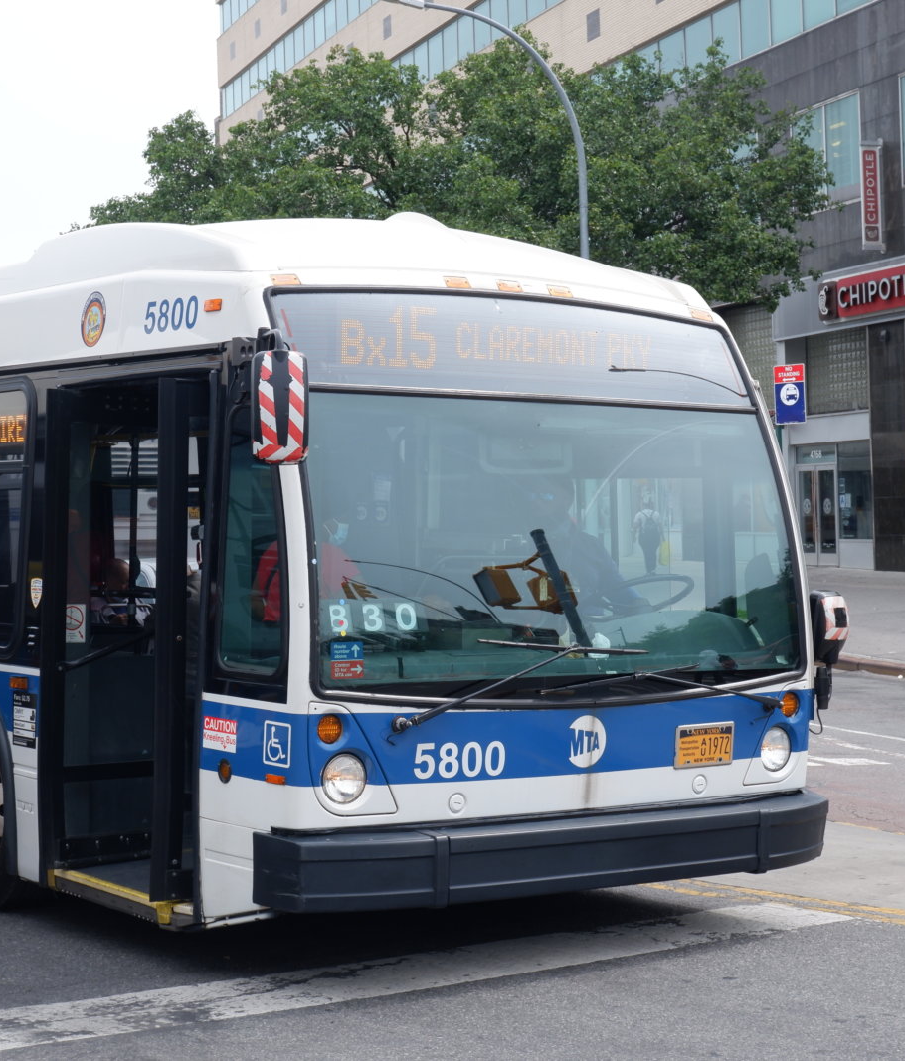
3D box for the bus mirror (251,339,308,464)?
[{"bbox_3d":[-0.602,-0.448,7.704,0.200,0.420,0.140,1,0,-11],"label":"bus mirror"}]

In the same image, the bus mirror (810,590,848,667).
[{"bbox_3d":[1.598,0.418,9.421,0.130,0.330,0.200,1,0,38],"label":"bus mirror"}]

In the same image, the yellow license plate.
[{"bbox_3d":[0.999,0.853,8.773,0.310,0.165,0.020,1,0,-39],"label":"yellow license plate"}]

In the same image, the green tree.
[{"bbox_3d":[0.220,-3.400,38.000,11.500,9.400,9.000,-2,0,3],"label":"green tree"}]

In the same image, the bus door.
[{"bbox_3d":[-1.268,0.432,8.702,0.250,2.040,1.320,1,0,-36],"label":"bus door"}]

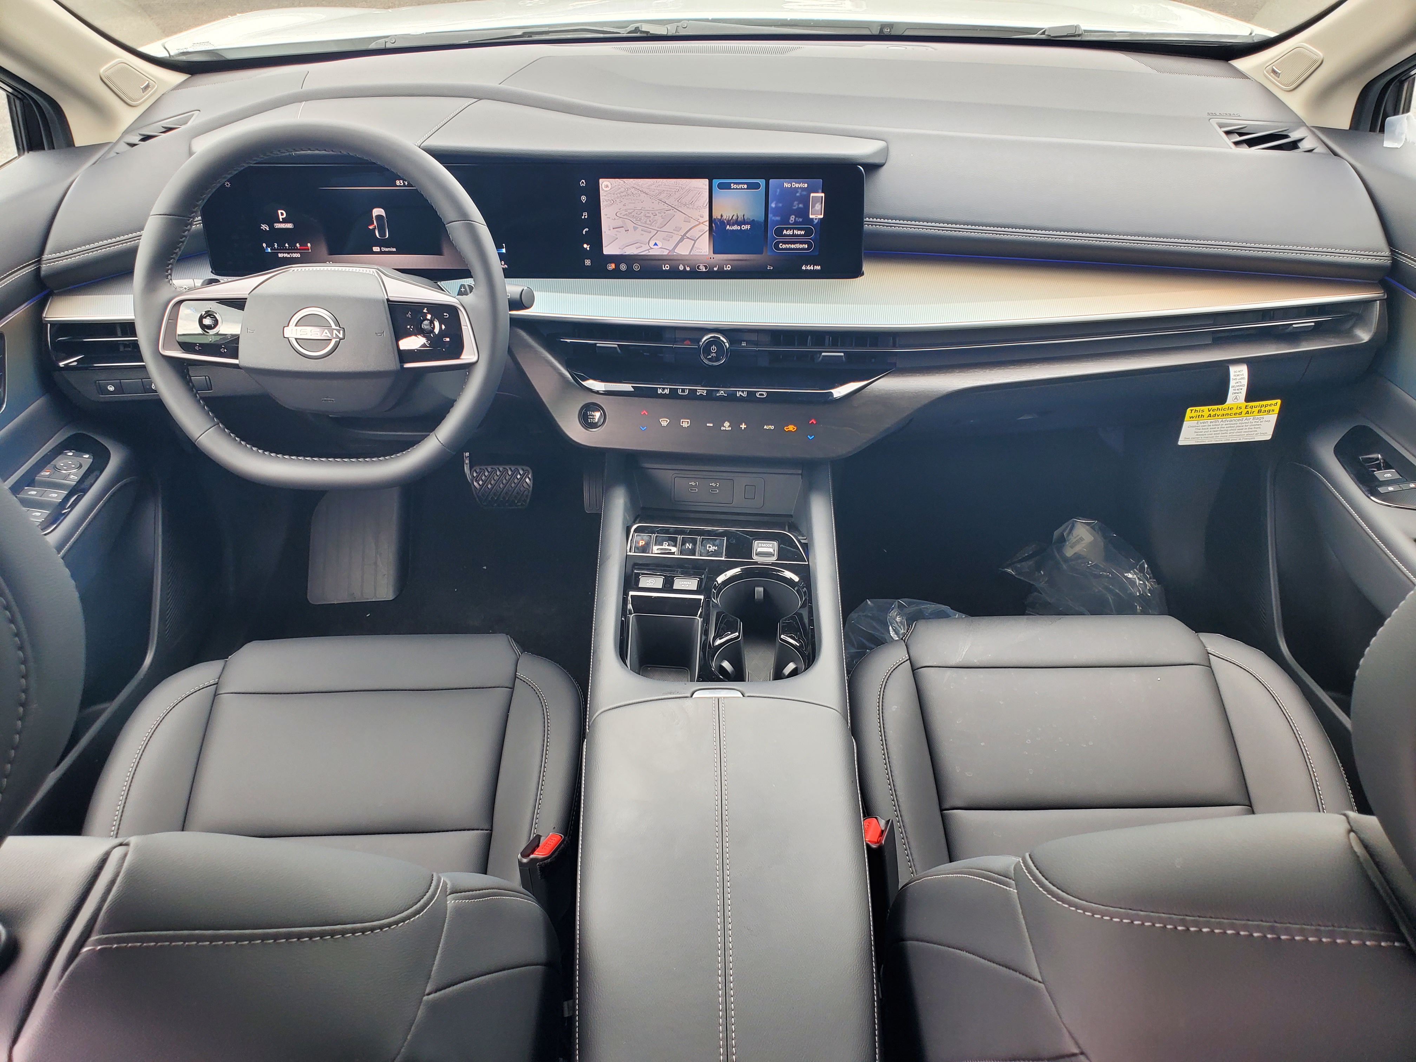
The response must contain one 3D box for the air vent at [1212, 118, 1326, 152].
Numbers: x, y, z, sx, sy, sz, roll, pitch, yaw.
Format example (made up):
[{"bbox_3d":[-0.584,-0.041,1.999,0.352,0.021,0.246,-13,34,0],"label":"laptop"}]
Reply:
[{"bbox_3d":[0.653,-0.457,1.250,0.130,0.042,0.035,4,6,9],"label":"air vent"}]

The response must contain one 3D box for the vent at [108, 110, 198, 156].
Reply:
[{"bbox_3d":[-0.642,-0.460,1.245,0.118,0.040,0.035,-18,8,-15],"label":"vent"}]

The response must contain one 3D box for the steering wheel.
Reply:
[{"bbox_3d":[-0.375,-0.216,1.047,0.363,0.350,0.078,0,11,0],"label":"steering wheel"}]

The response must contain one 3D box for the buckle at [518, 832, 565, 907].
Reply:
[{"bbox_3d":[-0.135,0.288,0.878,0.028,0.076,0.042,7,18,22],"label":"buckle"}]

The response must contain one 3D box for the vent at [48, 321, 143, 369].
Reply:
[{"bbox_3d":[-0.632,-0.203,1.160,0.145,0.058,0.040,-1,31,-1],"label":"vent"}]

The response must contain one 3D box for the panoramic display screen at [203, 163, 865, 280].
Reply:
[{"bbox_3d":[-0.199,-0.347,1.190,0.735,0.127,0.030,1,30,2],"label":"panoramic display screen"}]

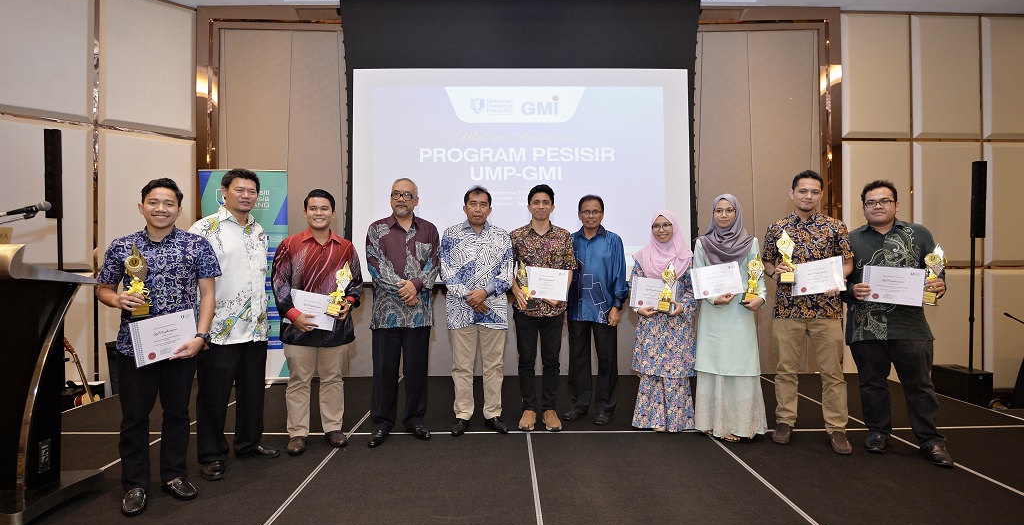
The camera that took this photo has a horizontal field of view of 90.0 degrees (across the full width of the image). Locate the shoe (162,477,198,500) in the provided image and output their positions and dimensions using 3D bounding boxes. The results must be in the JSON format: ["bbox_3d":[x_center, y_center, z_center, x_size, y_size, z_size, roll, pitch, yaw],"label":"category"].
[{"bbox_3d":[-1.713,1.143,2.650,0.275,0.095,0.100,0,0,37],"label":"shoe"}]

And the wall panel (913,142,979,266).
[{"bbox_3d":[4.800,-0.650,5.680,0.750,1.380,0.070,0,0,-1],"label":"wall panel"}]

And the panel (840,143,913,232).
[{"bbox_3d":[4.334,-0.695,6.070,0.810,1.480,0.050,0,0,-1],"label":"panel"}]

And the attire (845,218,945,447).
[{"bbox_3d":[2.365,0.410,3.200,0.520,1.380,0.370,0,0,33],"label":"attire"}]

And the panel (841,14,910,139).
[{"bbox_3d":[4.323,-2.210,6.070,0.810,1.470,0.050,0,0,-1],"label":"panel"}]

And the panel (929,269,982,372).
[{"bbox_3d":[4.687,0.716,5.480,0.750,1.290,0.060,0,0,-3],"label":"panel"}]

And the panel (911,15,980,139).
[{"bbox_3d":[5.158,-2.203,6.070,0.810,1.470,0.050,0,0,-1],"label":"panel"}]

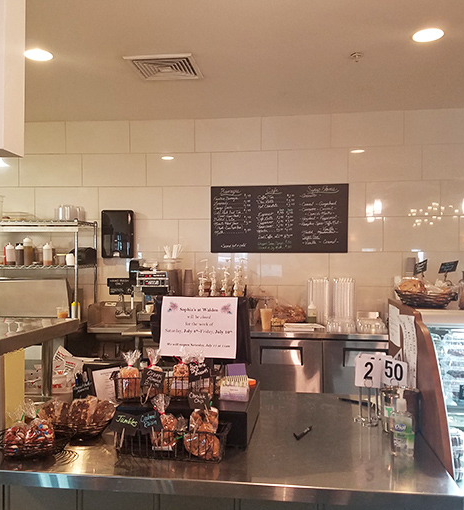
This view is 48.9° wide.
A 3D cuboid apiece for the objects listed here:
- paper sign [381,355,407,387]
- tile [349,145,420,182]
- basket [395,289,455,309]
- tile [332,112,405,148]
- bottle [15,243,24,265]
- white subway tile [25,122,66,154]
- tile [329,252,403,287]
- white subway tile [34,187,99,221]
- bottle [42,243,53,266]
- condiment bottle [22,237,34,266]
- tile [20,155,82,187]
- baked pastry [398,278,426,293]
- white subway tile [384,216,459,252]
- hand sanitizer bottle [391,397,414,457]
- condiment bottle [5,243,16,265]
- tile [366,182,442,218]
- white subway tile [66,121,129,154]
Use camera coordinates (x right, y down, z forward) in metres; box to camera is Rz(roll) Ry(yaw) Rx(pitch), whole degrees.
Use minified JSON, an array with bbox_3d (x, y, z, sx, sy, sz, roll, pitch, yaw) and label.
[{"bbox_3d":[0.557,0.399,1.750,0.092,0.105,0.005,0,0,37],"label":"paper sign"},{"bbox_3d":[1.333,-0.791,4.455,0.610,0.304,0.010,0,-1,7],"label":"tile"},{"bbox_3d":[0.728,0.158,1.920,0.220,0.068,0.155,0,0,7],"label":"basket"},{"bbox_3d":[1.182,-1.098,4.479,0.610,0.304,0.010,0,-1,7],"label":"tile"},{"bbox_3d":[-1.852,-0.009,4.450,0.070,0.185,0.070,0,0,7],"label":"bottle"},{"bbox_3d":[-1.860,-1.096,4.795,0.605,0.302,0.010,0,0,7],"label":"white subway tile"},{"bbox_3d":[1.155,0.125,4.408,0.605,0.302,0.010,0,0,7],"label":"tile"},{"bbox_3d":[-1.545,-0.477,4.758,0.606,0.303,0.010,0,1,7],"label":"white subway tile"},{"bbox_3d":[-1.581,-0.004,4.380,0.077,0.200,0.077,0,1,7],"label":"bottle"},{"bbox_3d":[-1.781,-0.033,4.470,0.080,0.250,0.080,0,0,7],"label":"condiment bottle"},{"bbox_3d":[-1.701,-0.790,4.801,0.609,0.305,0.010,0,0,7],"label":"tile"},{"bbox_3d":[0.675,0.118,1.910,0.100,0.060,0.085,0,-1,18],"label":"baked pastry"},{"bbox_3d":[1.637,-0.177,4.410,0.609,0.305,0.010,0,0,7],"label":"white subway tile"},{"bbox_3d":[0.471,0.463,1.410,0.067,0.175,0.043,0,-1,19],"label":"hand sanitizer bottle"},{"bbox_3d":[-1.885,-0.009,4.350,0.068,0.190,0.068,0,-1,-6],"label":"condiment bottle"},{"bbox_3d":[1.484,-0.483,4.431,0.610,0.304,0.010,0,-1,7],"label":"tile"},{"bbox_3d":[-1.245,-1.089,4.746,0.609,0.305,0.010,0,0,7],"label":"white subway tile"}]

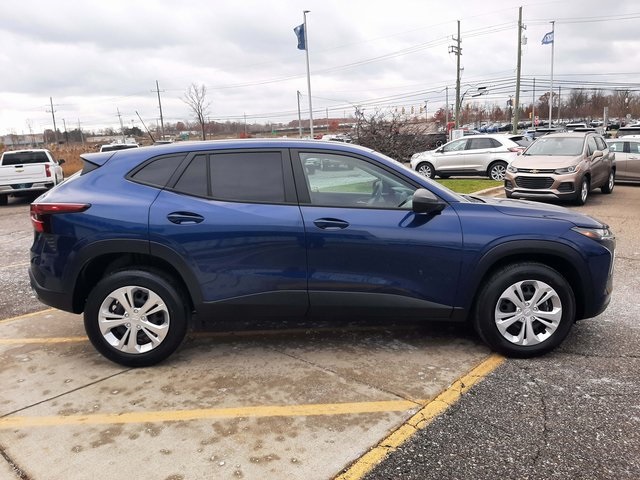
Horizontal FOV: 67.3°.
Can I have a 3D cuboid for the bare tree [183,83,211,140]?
[{"bbox_3d":[-13.481,-13.162,53.326,3.500,8.200,3.400,-2,12,0],"label":"bare tree"}]

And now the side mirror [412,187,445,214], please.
[{"bbox_3d":[0.689,-0.242,3.023,0.190,0.165,0.250,-2,11,4],"label":"side mirror"}]

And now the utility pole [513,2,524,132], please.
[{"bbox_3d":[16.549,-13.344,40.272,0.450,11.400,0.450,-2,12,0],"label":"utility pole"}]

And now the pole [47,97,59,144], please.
[{"bbox_3d":[-51.121,-21.583,93.127,2.200,11.600,0.400,-2,12,0],"label":"pole"}]

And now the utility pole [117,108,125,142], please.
[{"bbox_3d":[-52.376,-28.509,126.404,1.800,11.740,0.400,-2,12,0],"label":"utility pole"}]

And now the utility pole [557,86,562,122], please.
[{"bbox_3d":[59.149,-32.808,118.719,0.300,9.800,0.300,3,12,26],"label":"utility pole"}]

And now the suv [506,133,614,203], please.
[{"bbox_3d":[6.221,-1.889,12.328,1.780,1.650,4.255,7,15,42],"label":"suv"}]

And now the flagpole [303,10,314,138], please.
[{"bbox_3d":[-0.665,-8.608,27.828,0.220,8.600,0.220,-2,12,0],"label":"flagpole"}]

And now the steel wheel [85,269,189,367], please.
[{"bbox_3d":[-1.271,0.539,3.453,0.690,0.690,0.230,-2,11,4],"label":"steel wheel"}]

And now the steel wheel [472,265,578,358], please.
[{"bbox_3d":[1.449,0.494,3.436,0.690,0.690,0.225,-1,10,-2],"label":"steel wheel"}]

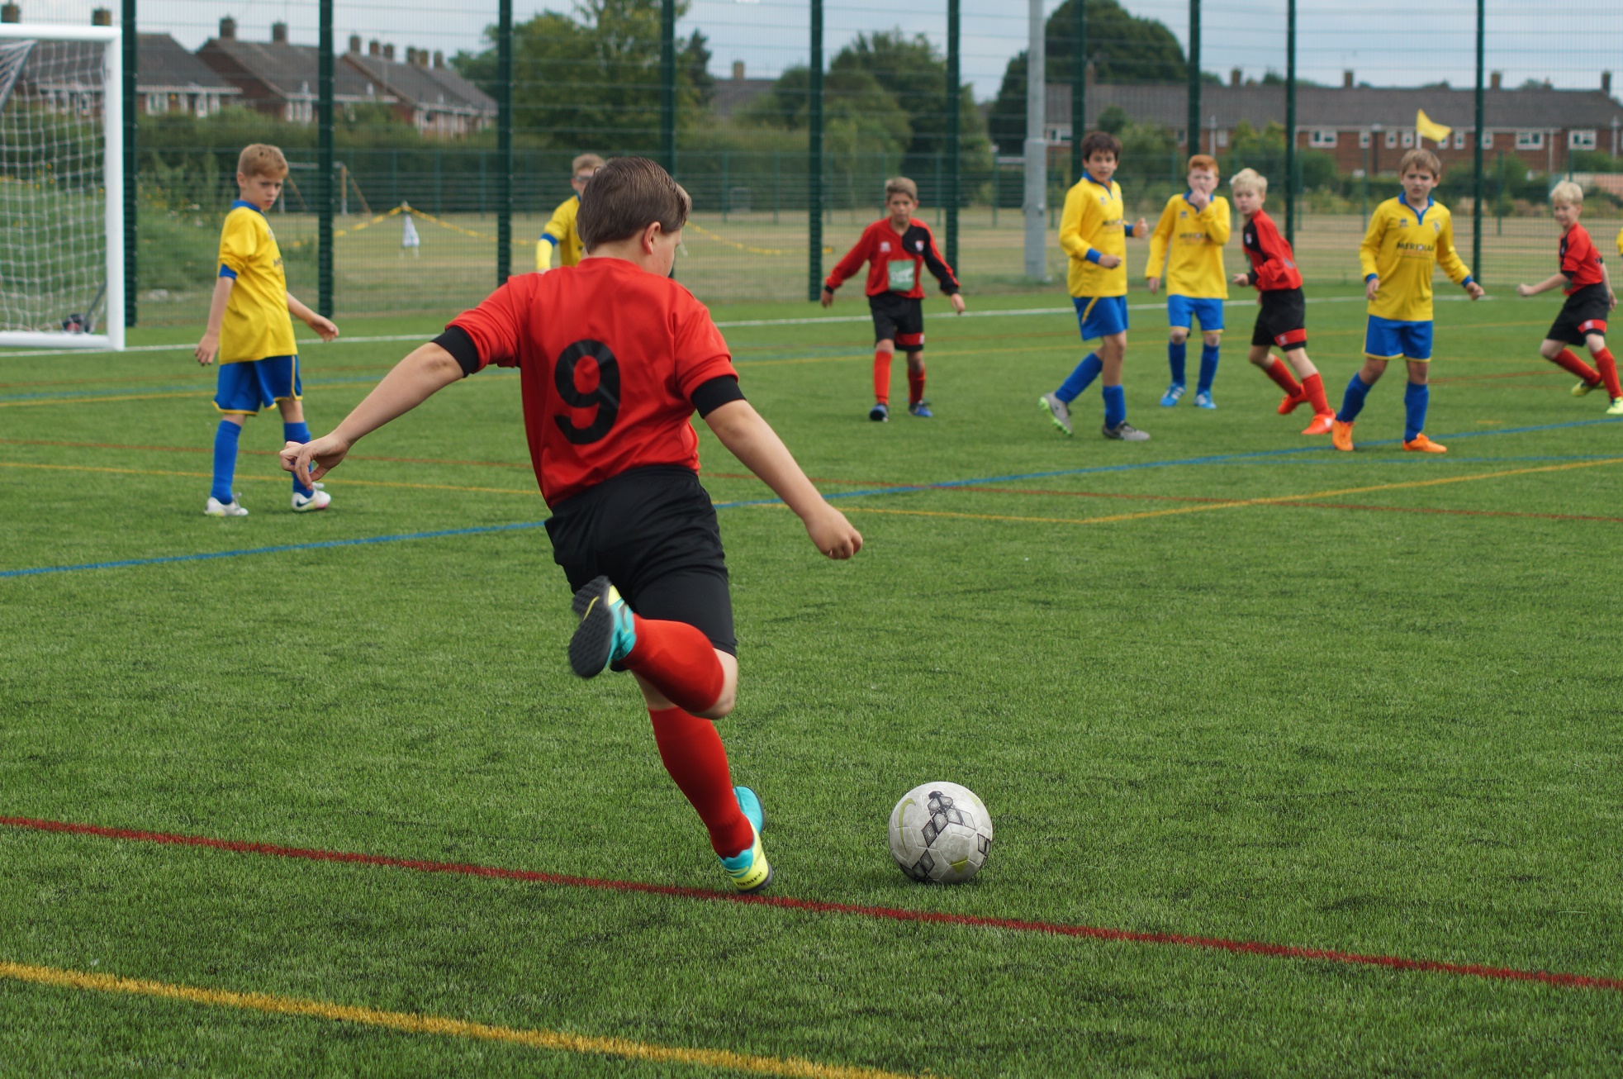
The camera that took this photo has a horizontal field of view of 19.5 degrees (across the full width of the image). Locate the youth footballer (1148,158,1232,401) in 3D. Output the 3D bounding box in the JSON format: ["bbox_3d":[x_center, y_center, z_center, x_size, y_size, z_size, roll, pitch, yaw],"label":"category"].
[{"bbox_3d":[2.149,-1.461,26.809,0.480,1.429,0.360,1,5,4],"label":"youth footballer"}]

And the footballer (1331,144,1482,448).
[{"bbox_3d":[2.915,-1.160,23.001,0.690,1.466,0.430,-1,5,-18],"label":"footballer"}]

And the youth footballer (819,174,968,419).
[{"bbox_3d":[0.439,-1.295,25.433,0.760,1.296,0.420,0,5,-8],"label":"youth footballer"}]

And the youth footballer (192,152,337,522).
[{"bbox_3d":[-2.139,-0.825,18.564,0.480,1.445,0.450,3,5,30],"label":"youth footballer"}]

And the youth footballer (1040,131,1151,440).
[{"bbox_3d":[1.444,-1.286,23.924,0.540,1.541,0.460,5,6,42],"label":"youth footballer"}]

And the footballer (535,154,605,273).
[{"bbox_3d":[-1.188,-1.330,25.026,0.580,1.407,0.420,0,5,-6],"label":"footballer"}]

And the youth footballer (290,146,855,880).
[{"bbox_3d":[-0.462,-0.027,9.195,1.050,1.419,0.660,4,6,33],"label":"youth footballer"}]

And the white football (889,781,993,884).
[{"bbox_3d":[0.257,0.581,9.325,0.205,0.205,0.205,0,5,0],"label":"white football"}]

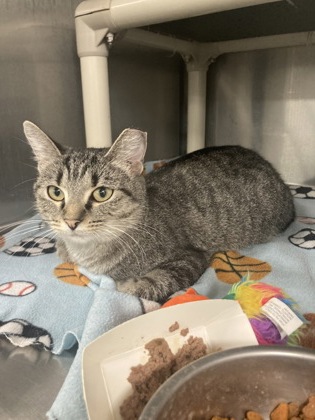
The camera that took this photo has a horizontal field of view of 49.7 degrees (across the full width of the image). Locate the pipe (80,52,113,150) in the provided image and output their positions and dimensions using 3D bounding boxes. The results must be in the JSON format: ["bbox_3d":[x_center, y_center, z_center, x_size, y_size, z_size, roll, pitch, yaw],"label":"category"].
[{"bbox_3d":[-0.100,-0.135,0.579,0.042,0.233,0.042,16,24,41],"label":"pipe"}]

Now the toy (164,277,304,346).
[{"bbox_3d":[0.060,0.075,0.273,0.108,0.045,0.056,3,18,11],"label":"toy"}]

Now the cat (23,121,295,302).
[{"bbox_3d":[0.033,-0.038,0.432,0.365,0.160,0.160,-14,22,-36],"label":"cat"}]

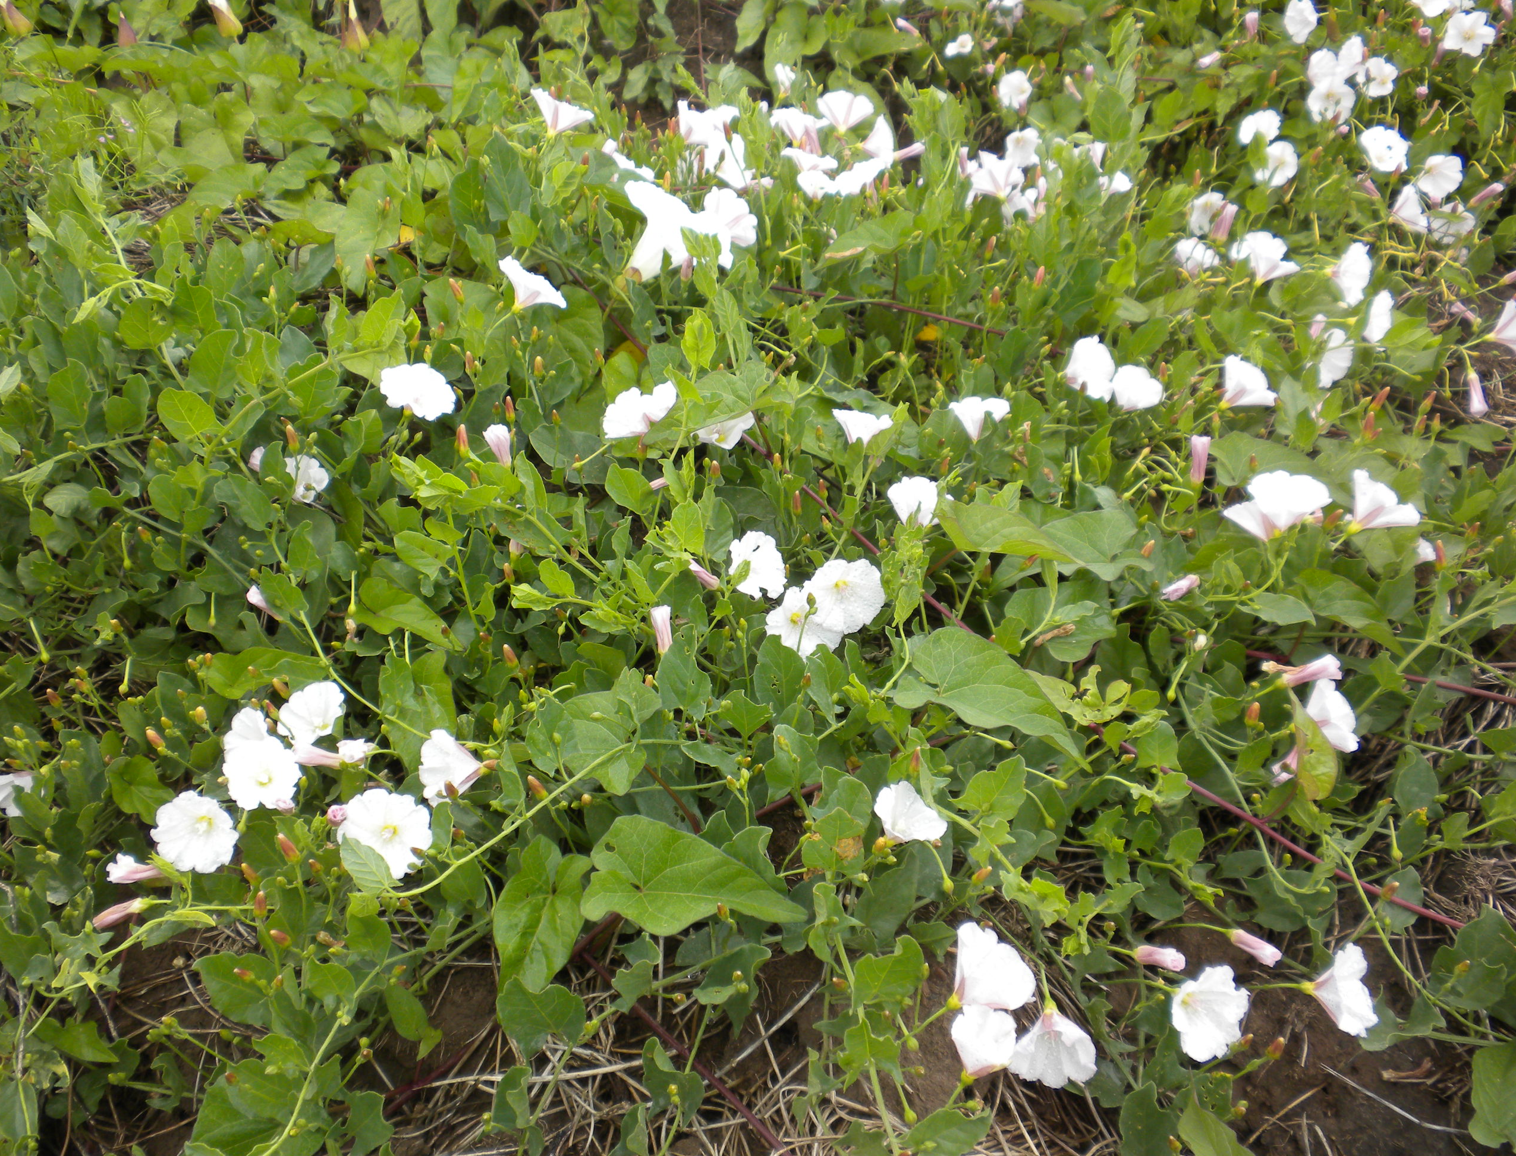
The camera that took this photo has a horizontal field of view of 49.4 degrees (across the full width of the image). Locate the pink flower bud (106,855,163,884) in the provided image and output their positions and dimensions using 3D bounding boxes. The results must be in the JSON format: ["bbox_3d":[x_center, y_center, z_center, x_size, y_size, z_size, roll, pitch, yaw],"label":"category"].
[{"bbox_3d":[-0.228,0.106,0.603,0.023,0.011,0.012,9,37,-29],"label":"pink flower bud"}]

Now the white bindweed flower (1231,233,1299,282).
[{"bbox_3d":[0.225,-0.142,0.730,0.029,0.018,0.026,6,15,0],"label":"white bindweed flower"}]

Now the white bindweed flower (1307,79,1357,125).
[{"bbox_3d":[0.392,-0.327,1.126,0.033,0.033,0.022,12,28,12],"label":"white bindweed flower"}]

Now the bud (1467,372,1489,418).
[{"bbox_3d":[0.302,-0.077,0.690,0.007,0.007,0.018,-12,84,0],"label":"bud"}]

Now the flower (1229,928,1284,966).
[{"bbox_3d":[0.179,0.133,0.592,0.021,0.009,0.009,28,50,35],"label":"flower"}]

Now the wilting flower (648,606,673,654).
[{"bbox_3d":[-0.038,0.020,0.635,0.009,0.018,0.009,-9,29,-4],"label":"wilting flower"}]

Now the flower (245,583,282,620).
[{"bbox_3d":[-0.210,0.011,0.700,0.010,0.023,0.010,-16,31,37],"label":"flower"}]

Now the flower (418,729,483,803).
[{"bbox_3d":[-0.107,0.066,0.575,0.020,0.026,0.026,3,35,-28],"label":"flower"}]

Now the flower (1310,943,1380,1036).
[{"bbox_3d":[0.223,0.158,0.631,0.024,0.035,0.035,-6,42,12],"label":"flower"}]

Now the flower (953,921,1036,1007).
[{"bbox_3d":[0.081,0.150,0.608,0.026,0.037,0.037,-38,54,-17],"label":"flower"}]

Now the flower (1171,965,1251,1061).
[{"bbox_3d":[0.157,0.151,0.572,0.031,0.031,0.021,-16,11,-17],"label":"flower"}]

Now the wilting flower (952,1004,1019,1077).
[{"bbox_3d":[0.071,0.152,0.530,0.022,0.019,0.022,7,41,-6],"label":"wilting flower"}]

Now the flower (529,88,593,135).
[{"bbox_3d":[-0.102,-0.242,0.855,0.034,0.020,0.032,32,11,29],"label":"flower"}]

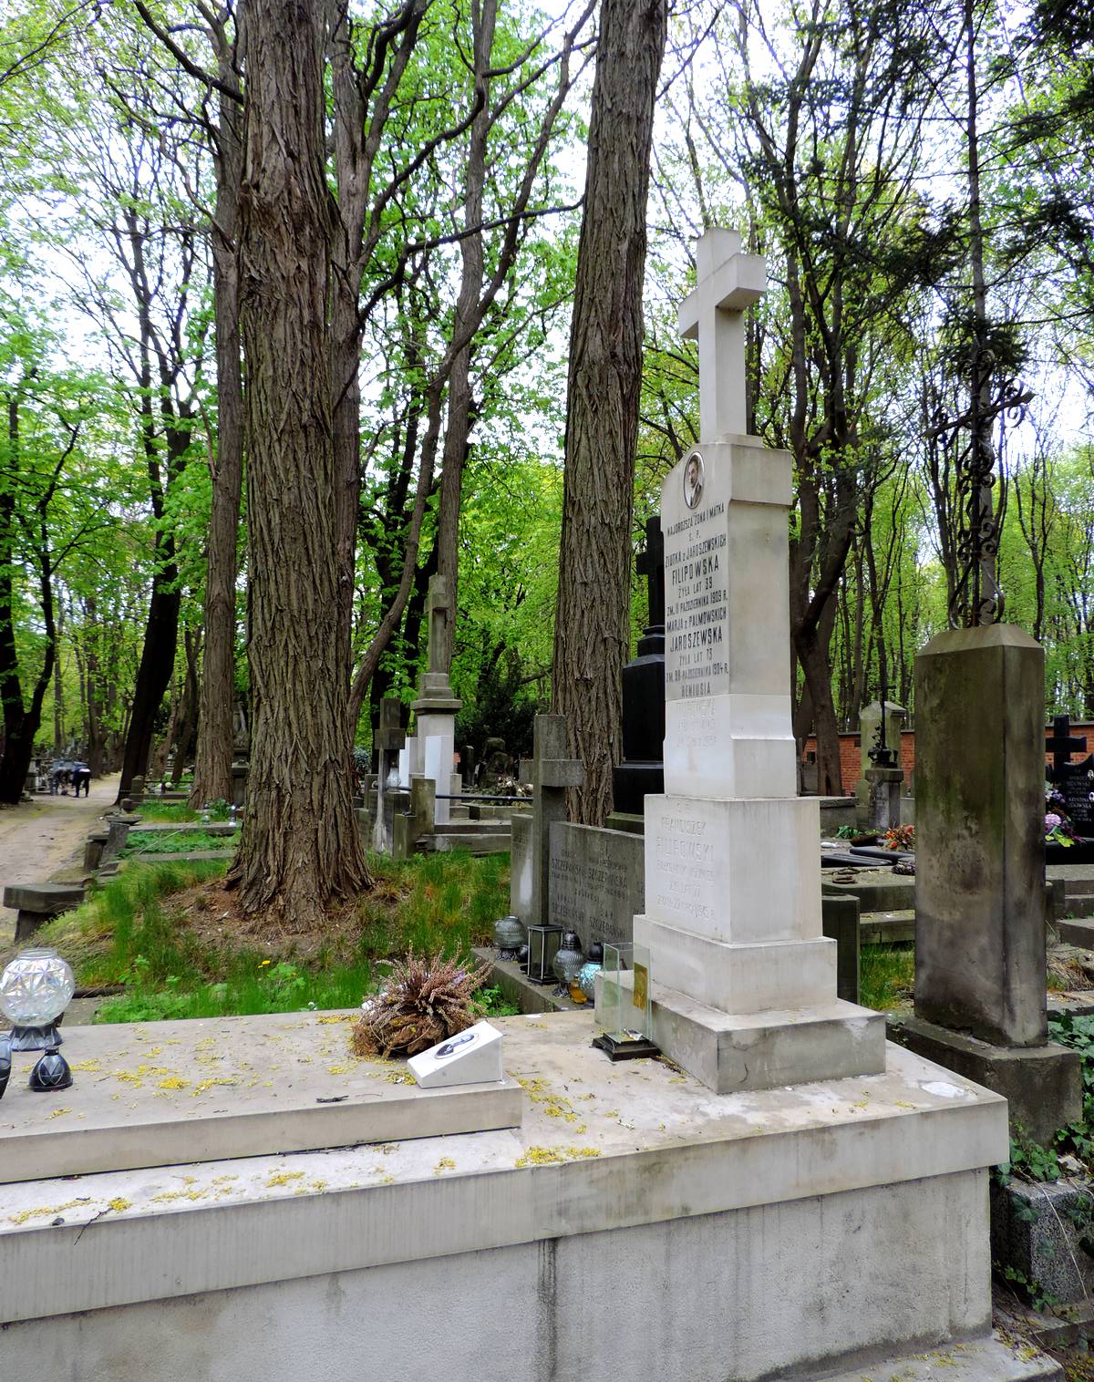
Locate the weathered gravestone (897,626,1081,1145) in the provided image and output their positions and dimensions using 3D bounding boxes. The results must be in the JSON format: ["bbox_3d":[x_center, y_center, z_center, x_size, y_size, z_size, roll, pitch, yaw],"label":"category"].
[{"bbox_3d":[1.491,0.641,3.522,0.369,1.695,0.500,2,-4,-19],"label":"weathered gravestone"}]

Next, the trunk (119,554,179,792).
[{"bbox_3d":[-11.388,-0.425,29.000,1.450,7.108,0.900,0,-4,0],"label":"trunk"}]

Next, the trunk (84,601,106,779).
[{"bbox_3d":[-22.338,-0.225,50.000,0.850,8.980,0.800,0,-4,0],"label":"trunk"}]

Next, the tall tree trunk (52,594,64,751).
[{"bbox_3d":[-24.169,-0.761,50.000,0.520,8.359,0.500,0,-4,0],"label":"tall tree trunk"}]

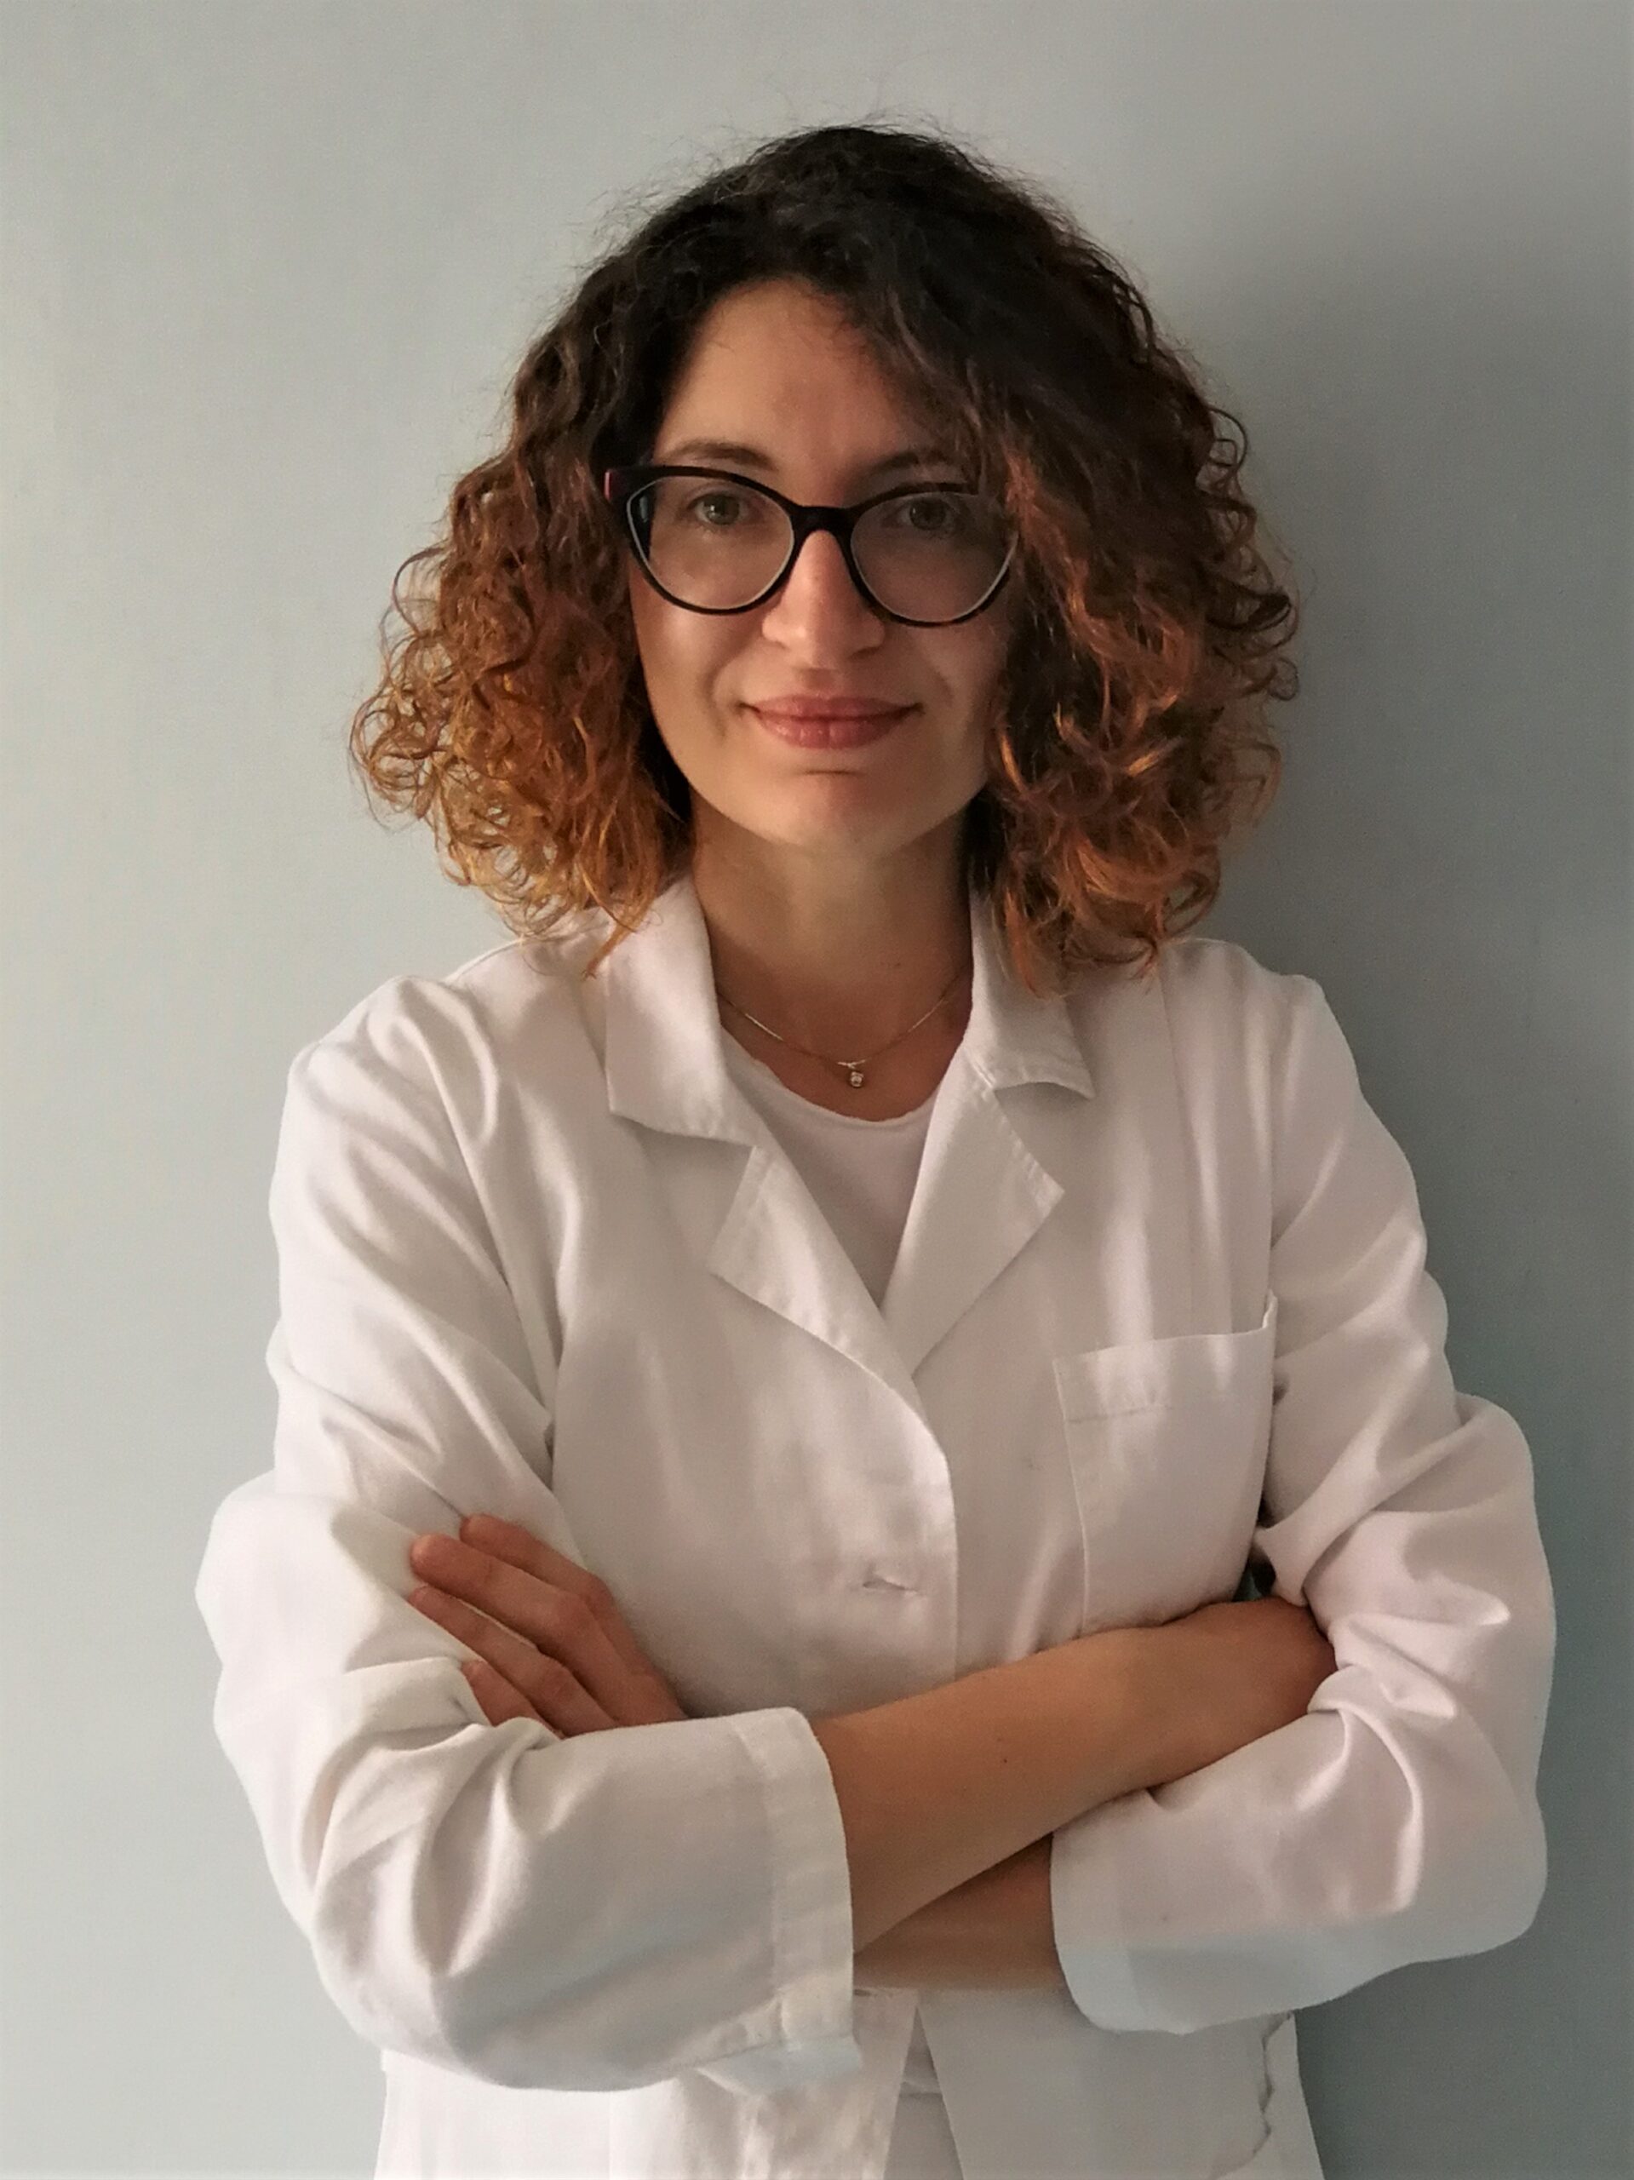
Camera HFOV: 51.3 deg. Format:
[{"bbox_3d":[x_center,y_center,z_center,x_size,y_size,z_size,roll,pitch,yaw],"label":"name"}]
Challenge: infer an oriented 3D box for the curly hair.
[{"bbox_3d":[0.003,-0.207,0.660,0.350,0.330,0.250,0,6,-2],"label":"curly hair"}]

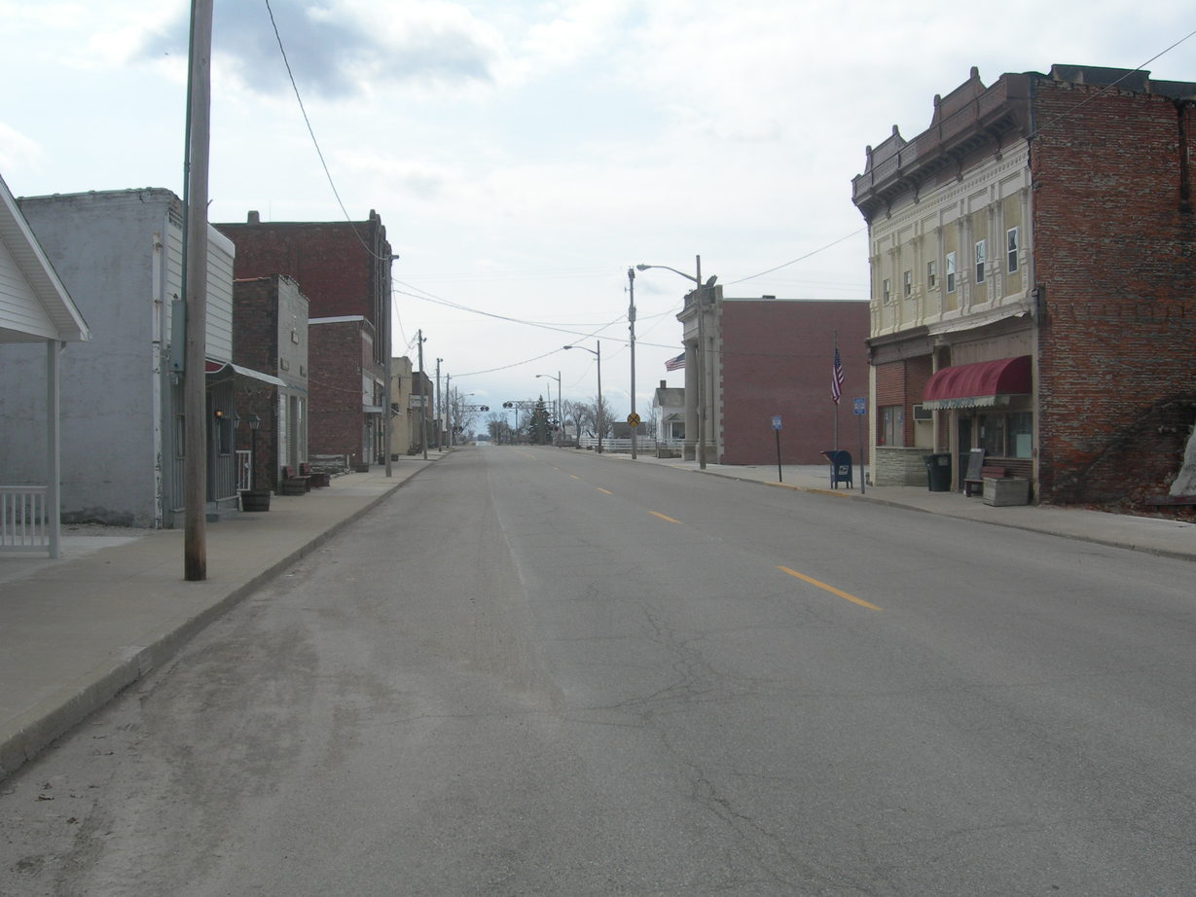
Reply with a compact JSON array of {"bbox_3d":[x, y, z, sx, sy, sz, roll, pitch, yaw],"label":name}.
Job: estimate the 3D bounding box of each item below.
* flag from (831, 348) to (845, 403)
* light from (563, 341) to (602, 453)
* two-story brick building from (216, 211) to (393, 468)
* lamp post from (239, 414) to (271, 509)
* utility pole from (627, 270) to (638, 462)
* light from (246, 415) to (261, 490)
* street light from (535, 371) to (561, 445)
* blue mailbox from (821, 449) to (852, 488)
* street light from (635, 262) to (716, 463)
[{"bbox_3d":[8.329,-2.529,45.500,0.450,1.950,0.320,0,1,-5],"label":"flag"},{"bbox_3d":[-1.423,-4.669,120.000,3.400,10.250,0.400,0,1,-5],"label":"light"},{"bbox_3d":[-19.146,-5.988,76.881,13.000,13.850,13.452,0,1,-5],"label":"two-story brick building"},{"bbox_3d":[-7.591,0.291,29.100,0.640,2.150,0.640,0,1,-5],"label":"lamp post"},{"bbox_3d":[2.394,-5.935,91.000,0.700,13.300,0.650,0,1,-5],"label":"utility pole"},{"bbox_3d":[-7.613,0.119,29.100,0.280,1.800,0.280,0,1,-5],"label":"light"},{"bbox_3d":[-6.512,-5.094,174.000,3.400,10.200,0.400,0,1,-5],"label":"street light"},{"bbox_3d":[7.505,0.668,41.000,0.950,1.220,0.530,0,1,-5],"label":"blue mailbox"},{"bbox_3d":[3.531,-4.115,63.100,3.400,10.250,0.420,0,1,-5],"label":"street light"}]

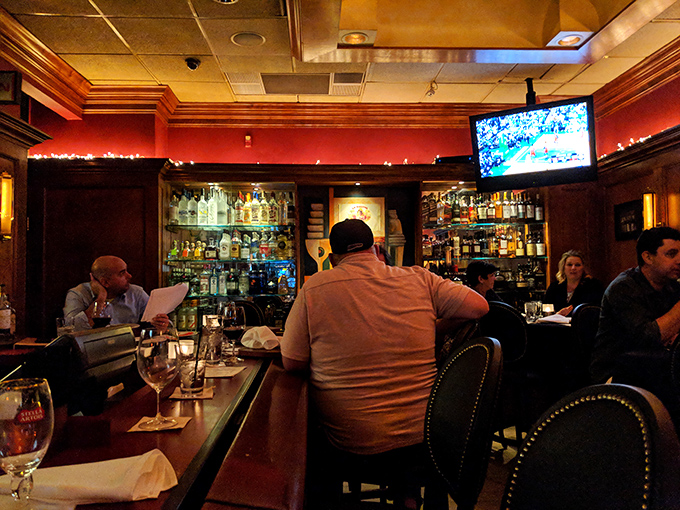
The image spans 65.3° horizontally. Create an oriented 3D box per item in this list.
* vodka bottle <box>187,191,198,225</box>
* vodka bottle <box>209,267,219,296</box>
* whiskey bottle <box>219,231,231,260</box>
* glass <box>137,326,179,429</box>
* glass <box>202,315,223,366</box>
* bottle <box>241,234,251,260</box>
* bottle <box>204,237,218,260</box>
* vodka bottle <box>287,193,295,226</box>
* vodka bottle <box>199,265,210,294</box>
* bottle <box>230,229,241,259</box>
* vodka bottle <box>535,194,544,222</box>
[{"bbox_3d":[-1.396,-0.452,5.050,0.090,0.333,0.090,0,-2,-2],"label":"vodka bottle"},{"bbox_3d":[-1.213,0.259,5.120,0.085,0.275,0.078,-1,-2,-2],"label":"vodka bottle"},{"bbox_3d":[-1.125,-0.091,5.200,0.098,0.290,0.090,0,-2,-3],"label":"whiskey bottle"},{"bbox_3d":[-0.431,0.291,1.262,0.101,0.218,0.101,0,-2,-3],"label":"glass"},{"bbox_3d":[-0.514,0.345,2.155,0.083,0.187,0.083,0,-2,-3],"label":"glass"},{"bbox_3d":[-0.928,-0.073,5.200,0.085,0.255,0.080,0,-2,-3],"label":"bottle"},{"bbox_3d":[-1.234,-0.055,5.102,0.120,0.218,0.085,-1,-1,-3],"label":"bottle"},{"bbox_3d":[-0.478,-0.448,5.147,0.080,0.315,0.080,-1,-1,-3],"label":"vodka bottle"},{"bbox_3d":[-1.323,0.242,5.200,0.088,0.290,0.085,0,-2,-3],"label":"vodka bottle"},{"bbox_3d":[-1.006,-0.097,5.120,0.088,0.280,0.084,-1,-2,-2],"label":"bottle"},{"bbox_3d":[1.965,-0.458,5.218,0.084,0.285,0.084,0,-2,-2],"label":"vodka bottle"}]

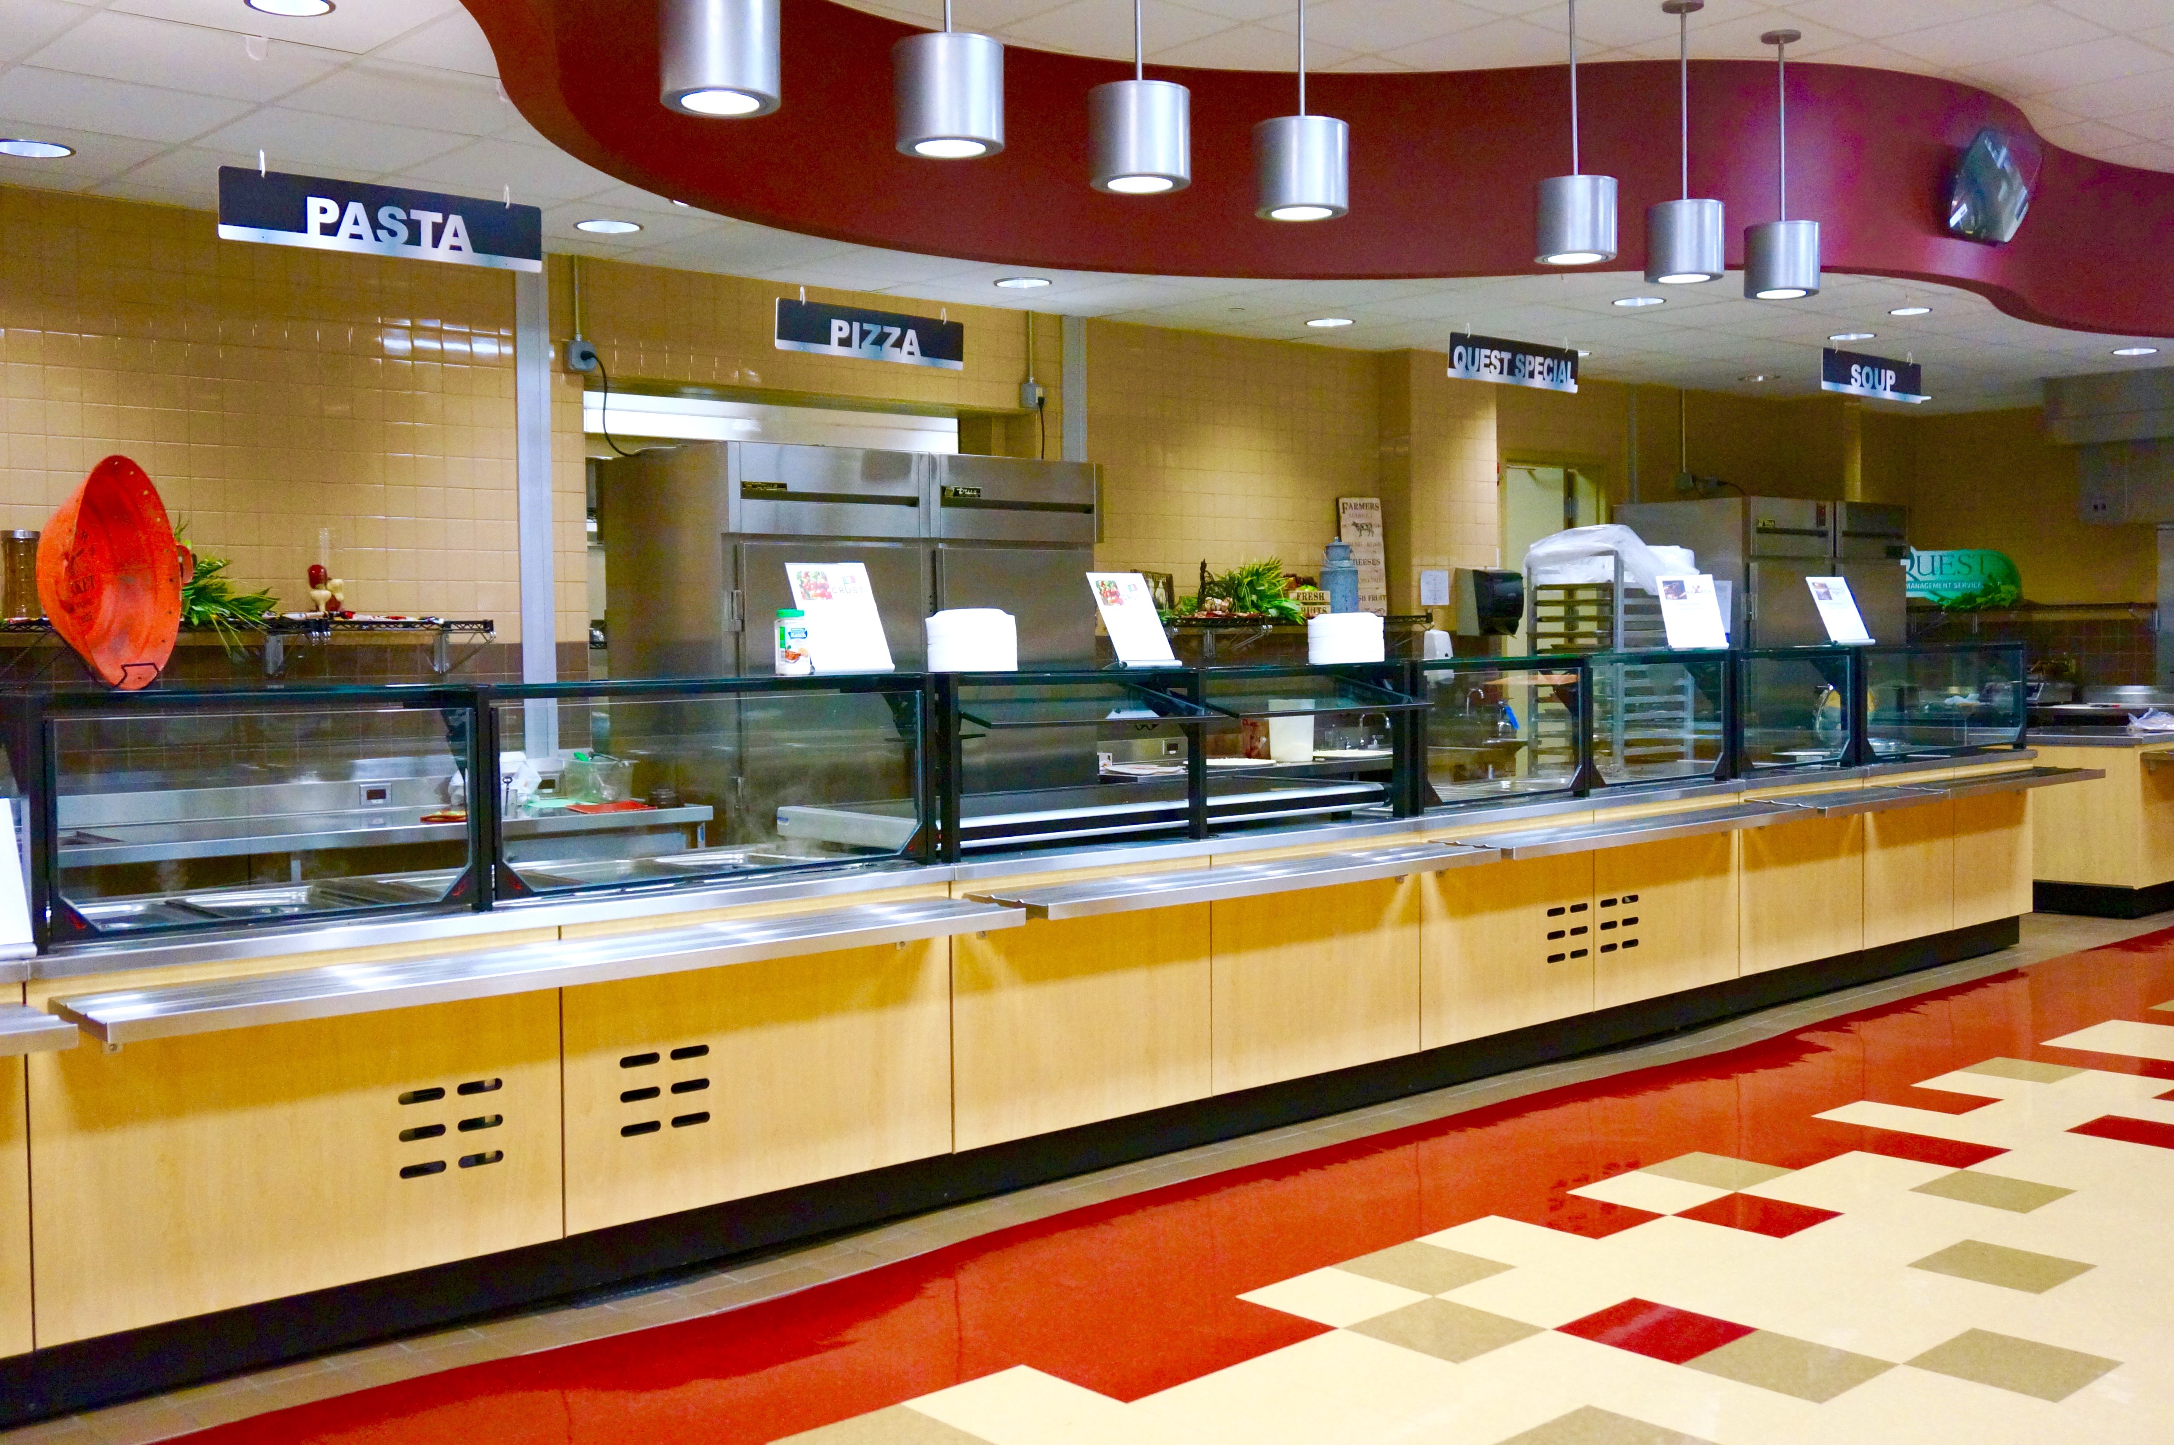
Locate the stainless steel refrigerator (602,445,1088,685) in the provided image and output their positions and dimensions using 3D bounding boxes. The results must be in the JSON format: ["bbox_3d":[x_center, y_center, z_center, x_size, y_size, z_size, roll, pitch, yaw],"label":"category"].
[{"bbox_3d":[-0.874,0.046,8.516,1.750,2.130,0.860,-3,3,-42],"label":"stainless steel refrigerator"}]

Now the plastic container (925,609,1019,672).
[{"bbox_3d":[-0.301,-0.211,5.678,0.235,0.160,0.235,-1,2,-3],"label":"plastic container"}]

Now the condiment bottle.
[{"bbox_3d":[-0.694,-0.191,5.118,0.090,0.158,0.090,-2,2,-16],"label":"condiment bottle"}]

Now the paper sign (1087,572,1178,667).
[{"bbox_3d":[0.138,-0.281,6.094,0.220,0.260,0.140,-3,3,-42],"label":"paper sign"}]

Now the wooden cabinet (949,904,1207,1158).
[{"bbox_3d":[-0.192,0.709,5.952,0.918,0.673,0.580,-3,3,-42],"label":"wooden cabinet"}]

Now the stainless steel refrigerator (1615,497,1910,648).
[{"bbox_3d":[3.734,-0.143,11.980,1.672,2.100,0.830,-3,3,-42],"label":"stainless steel refrigerator"}]

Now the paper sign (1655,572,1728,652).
[{"bbox_3d":[2.212,-0.388,7.931,0.220,0.260,0.130,-1,2,-9],"label":"paper sign"}]

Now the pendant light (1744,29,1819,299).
[{"bbox_3d":[2.392,-1.918,7.476,0.257,0.880,0.257,-3,3,-42],"label":"pendant light"}]

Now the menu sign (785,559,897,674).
[{"bbox_3d":[-0.598,-0.255,5.303,0.235,0.277,0.146,-3,3,-38],"label":"menu sign"}]

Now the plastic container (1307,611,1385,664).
[{"bbox_3d":[0.798,-0.262,6.675,0.235,0.160,0.235,-1,2,7],"label":"plastic container"}]

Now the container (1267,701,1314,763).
[{"bbox_3d":[0.873,0.031,9.283,0.193,0.261,0.183,-1,2,5],"label":"container"}]

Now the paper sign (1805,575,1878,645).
[{"bbox_3d":[2.970,-0.440,8.554,0.228,0.266,0.149,-2,3,-33],"label":"paper sign"}]

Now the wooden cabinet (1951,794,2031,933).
[{"bbox_3d":[3.675,0.505,9.475,0.737,0.673,0.580,-3,3,-42],"label":"wooden cabinet"}]

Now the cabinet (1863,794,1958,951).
[{"bbox_3d":[3.114,0.536,8.965,0.746,0.680,0.600,-3,3,-42],"label":"cabinet"}]

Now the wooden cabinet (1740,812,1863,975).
[{"bbox_3d":[2.513,0.567,8.416,0.907,0.673,0.580,-3,3,-42],"label":"wooden cabinet"}]

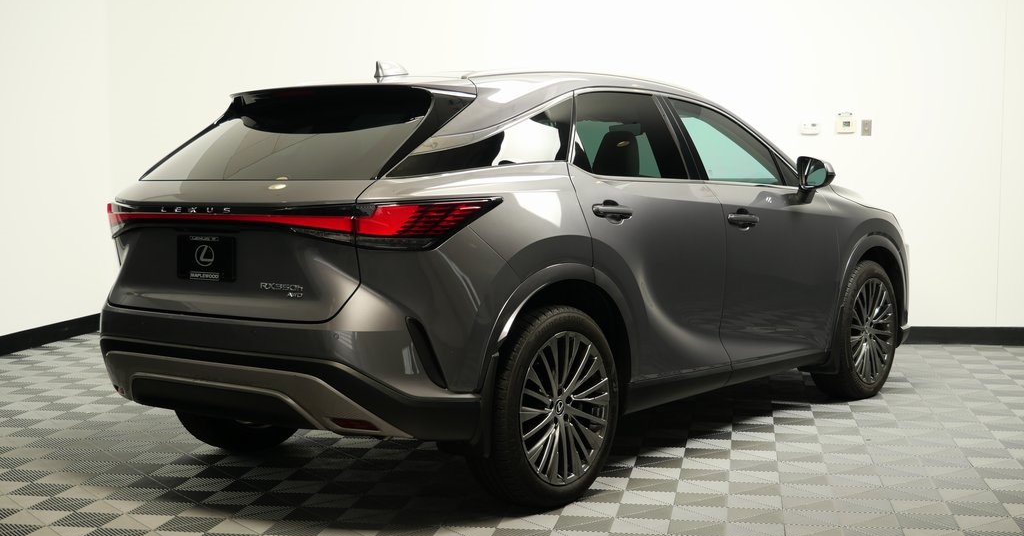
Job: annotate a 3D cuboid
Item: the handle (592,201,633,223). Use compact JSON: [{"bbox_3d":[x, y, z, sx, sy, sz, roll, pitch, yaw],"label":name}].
[{"bbox_3d":[0.387,-0.217,4.576,0.060,0.070,0.250,2,5,40],"label":"handle"}]

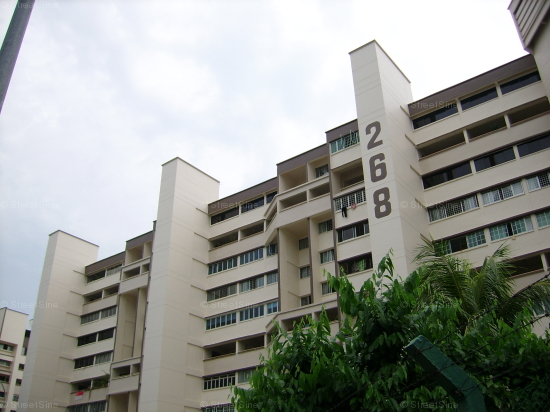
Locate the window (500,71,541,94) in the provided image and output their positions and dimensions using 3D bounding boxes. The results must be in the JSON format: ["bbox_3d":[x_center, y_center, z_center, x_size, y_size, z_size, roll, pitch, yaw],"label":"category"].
[{"bbox_3d":[17.394,-8.708,39.429,2.601,0.927,0.130,-21,-34,32],"label":"window"}]

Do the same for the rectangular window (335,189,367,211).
[{"bbox_3d":[5.857,-0.421,43.181,2.720,1.050,0.200,-21,-35,32],"label":"rectangular window"}]

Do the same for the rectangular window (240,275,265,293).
[{"bbox_3d":[-2.076,7.033,49.713,2.830,0.940,0.200,-21,-35,32],"label":"rectangular window"}]

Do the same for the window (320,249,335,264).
[{"bbox_3d":[4.579,4.317,47.305,1.527,1.039,0.150,-21,-34,32],"label":"window"}]

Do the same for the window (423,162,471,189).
[{"bbox_3d":[12.283,-2.163,39.648,3.710,1.070,0.200,-21,-35,32],"label":"window"}]

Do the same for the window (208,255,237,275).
[{"bbox_3d":[-5.219,6.040,55.702,3.869,1.100,0.150,-21,-34,32],"label":"window"}]

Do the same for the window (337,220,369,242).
[{"bbox_3d":[5.902,1.932,41.875,2.710,1.160,0.200,-21,-35,32],"label":"window"}]

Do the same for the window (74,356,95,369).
[{"bbox_3d":[-23.287,19.202,68.075,3.849,1.120,0.150,-21,-34,32],"label":"window"}]

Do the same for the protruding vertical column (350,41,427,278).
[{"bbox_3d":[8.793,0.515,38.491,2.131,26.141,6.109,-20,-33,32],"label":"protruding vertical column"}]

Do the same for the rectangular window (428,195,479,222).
[{"bbox_3d":[12.327,0.136,38.436,3.511,1.083,0.200,-20,-33,32],"label":"rectangular window"}]

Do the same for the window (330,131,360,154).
[{"bbox_3d":[6.088,-5.400,47.240,2.953,1.120,0.150,-21,-34,32],"label":"window"}]

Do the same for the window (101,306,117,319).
[{"bbox_3d":[-19.797,12.768,66.283,2.742,1.022,0.130,-21,-34,32],"label":"window"}]

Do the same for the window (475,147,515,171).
[{"bbox_3d":[15.197,-3.173,38.419,2.695,1.018,0.130,-21,-34,32],"label":"window"}]

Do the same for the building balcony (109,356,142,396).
[{"bbox_3d":[-14.358,17.298,56.039,4.990,3.260,2.000,-21,-35,32],"label":"building balcony"}]

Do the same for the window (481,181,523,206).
[{"bbox_3d":[15.227,-0.796,37.146,2.691,0.984,0.130,-21,-34,32],"label":"window"}]

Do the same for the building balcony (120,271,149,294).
[{"bbox_3d":[-15.970,9.226,64.998,5.091,1.578,1.324,-21,-34,32],"label":"building balcony"}]

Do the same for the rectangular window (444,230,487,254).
[{"bbox_3d":[12.718,2.521,37.972,3.309,1.069,0.150,-21,-34,32],"label":"rectangular window"}]

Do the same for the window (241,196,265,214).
[{"bbox_3d":[-2.168,-0.053,54.464,2.859,0.973,0.200,-20,-33,32],"label":"window"}]

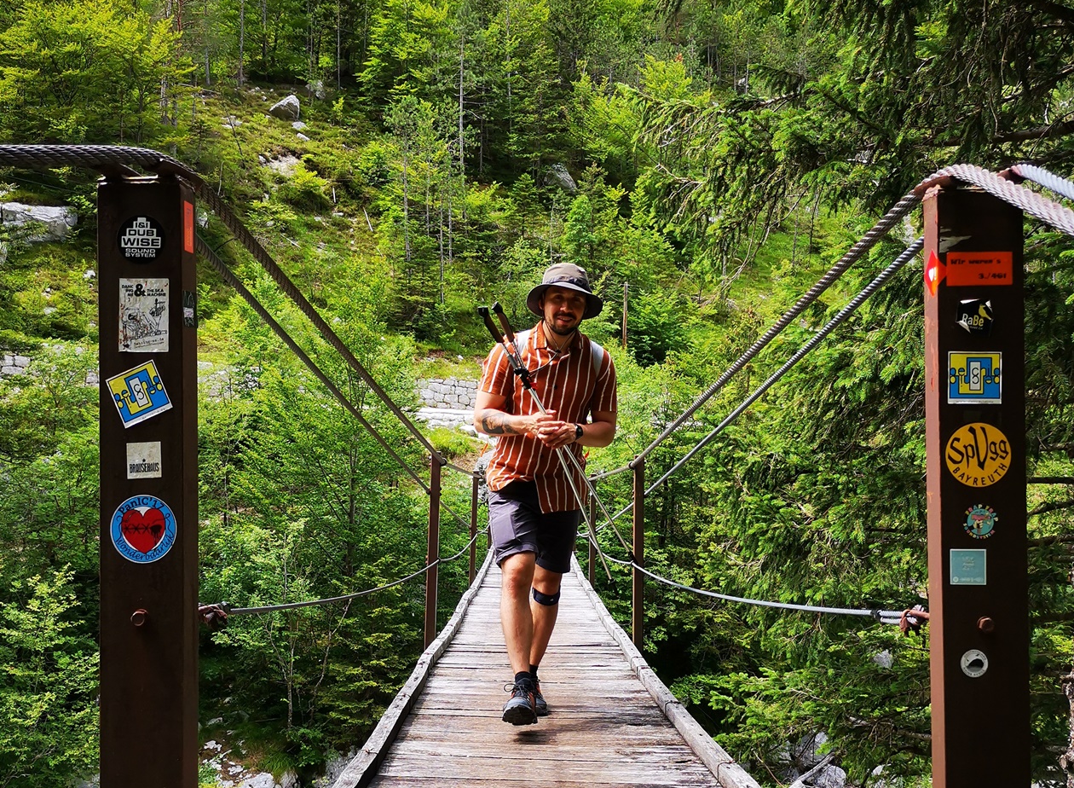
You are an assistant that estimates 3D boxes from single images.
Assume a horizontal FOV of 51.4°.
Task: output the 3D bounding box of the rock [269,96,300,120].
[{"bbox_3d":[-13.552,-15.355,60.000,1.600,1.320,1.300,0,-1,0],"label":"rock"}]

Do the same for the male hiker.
[{"bbox_3d":[0.032,0.374,4.178,0.530,1.713,0.594,0,-1,-5],"label":"male hiker"}]

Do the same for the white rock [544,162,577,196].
[{"bbox_3d":[1.077,-9.615,50.000,1.450,1.500,1.300,0,-1,0],"label":"white rock"}]

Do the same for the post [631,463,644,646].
[{"bbox_3d":[0.591,0.940,6.514,0.059,1.129,0.059,0,-1,0],"label":"post"}]

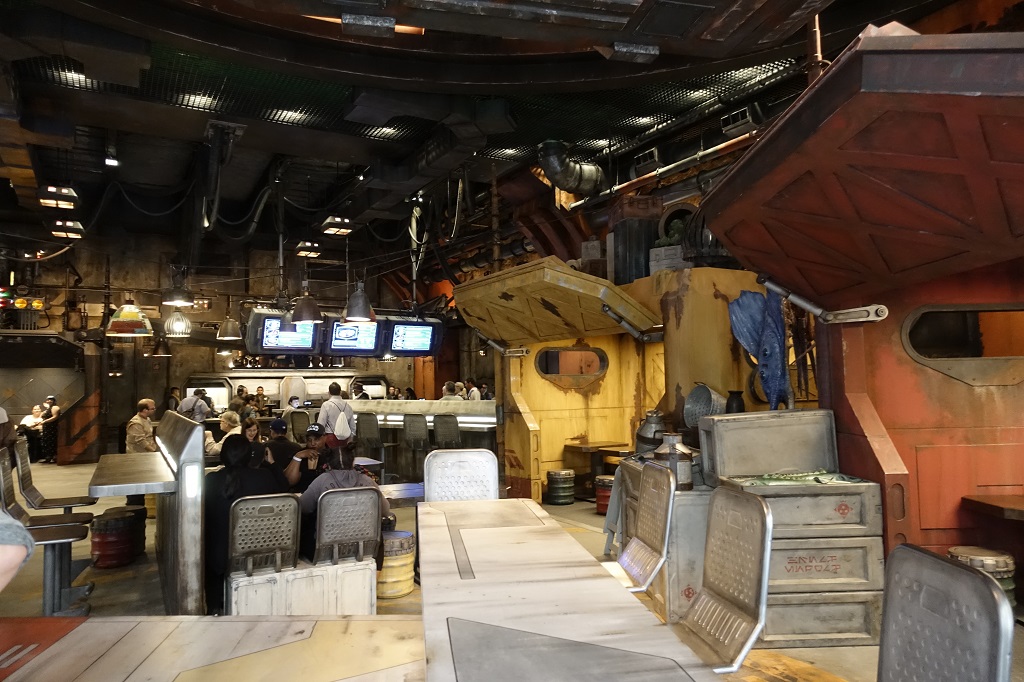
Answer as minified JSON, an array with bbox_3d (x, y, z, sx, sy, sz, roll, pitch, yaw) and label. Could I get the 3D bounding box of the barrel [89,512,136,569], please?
[{"bbox_3d":[-4.139,2.084,7.091,0.405,0.470,0.405,0,-3,-30],"label":"barrel"}]

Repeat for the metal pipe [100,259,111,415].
[{"bbox_3d":[-9.638,-0.107,16.200,0.120,3.800,0.120,2,-5,-30],"label":"metal pipe"}]

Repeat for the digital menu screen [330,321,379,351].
[{"bbox_3d":[-3.243,-0.103,14.050,1.030,0.630,0.100,3,8,-35],"label":"digital menu screen"}]

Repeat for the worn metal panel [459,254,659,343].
[{"bbox_3d":[0.298,-0.440,8.774,1.300,0.260,3.300,36,-20,-21],"label":"worn metal panel"}]

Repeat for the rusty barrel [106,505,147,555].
[{"bbox_3d":[-3.879,1.916,6.869,0.430,0.450,0.430,2,-5,-29],"label":"rusty barrel"}]

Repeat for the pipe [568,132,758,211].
[{"bbox_3d":[2.090,-2.519,10.513,0.100,0.100,4.152,3,-5,-32],"label":"pipe"}]

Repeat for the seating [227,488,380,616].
[{"bbox_3d":[-1.589,1.637,5.249,1.053,1.060,0.560,0,-3,-19],"label":"seating"}]

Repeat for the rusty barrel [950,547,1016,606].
[{"bbox_3d":[3.425,1.777,4.958,0.410,0.470,0.410,-3,-3,34],"label":"rusty barrel"}]

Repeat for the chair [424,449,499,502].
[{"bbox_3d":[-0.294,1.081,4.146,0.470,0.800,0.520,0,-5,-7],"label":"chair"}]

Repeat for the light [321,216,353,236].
[{"bbox_3d":[-3.129,-2.056,12.200,0.490,0.280,0.450,0,-3,-26],"label":"light"}]

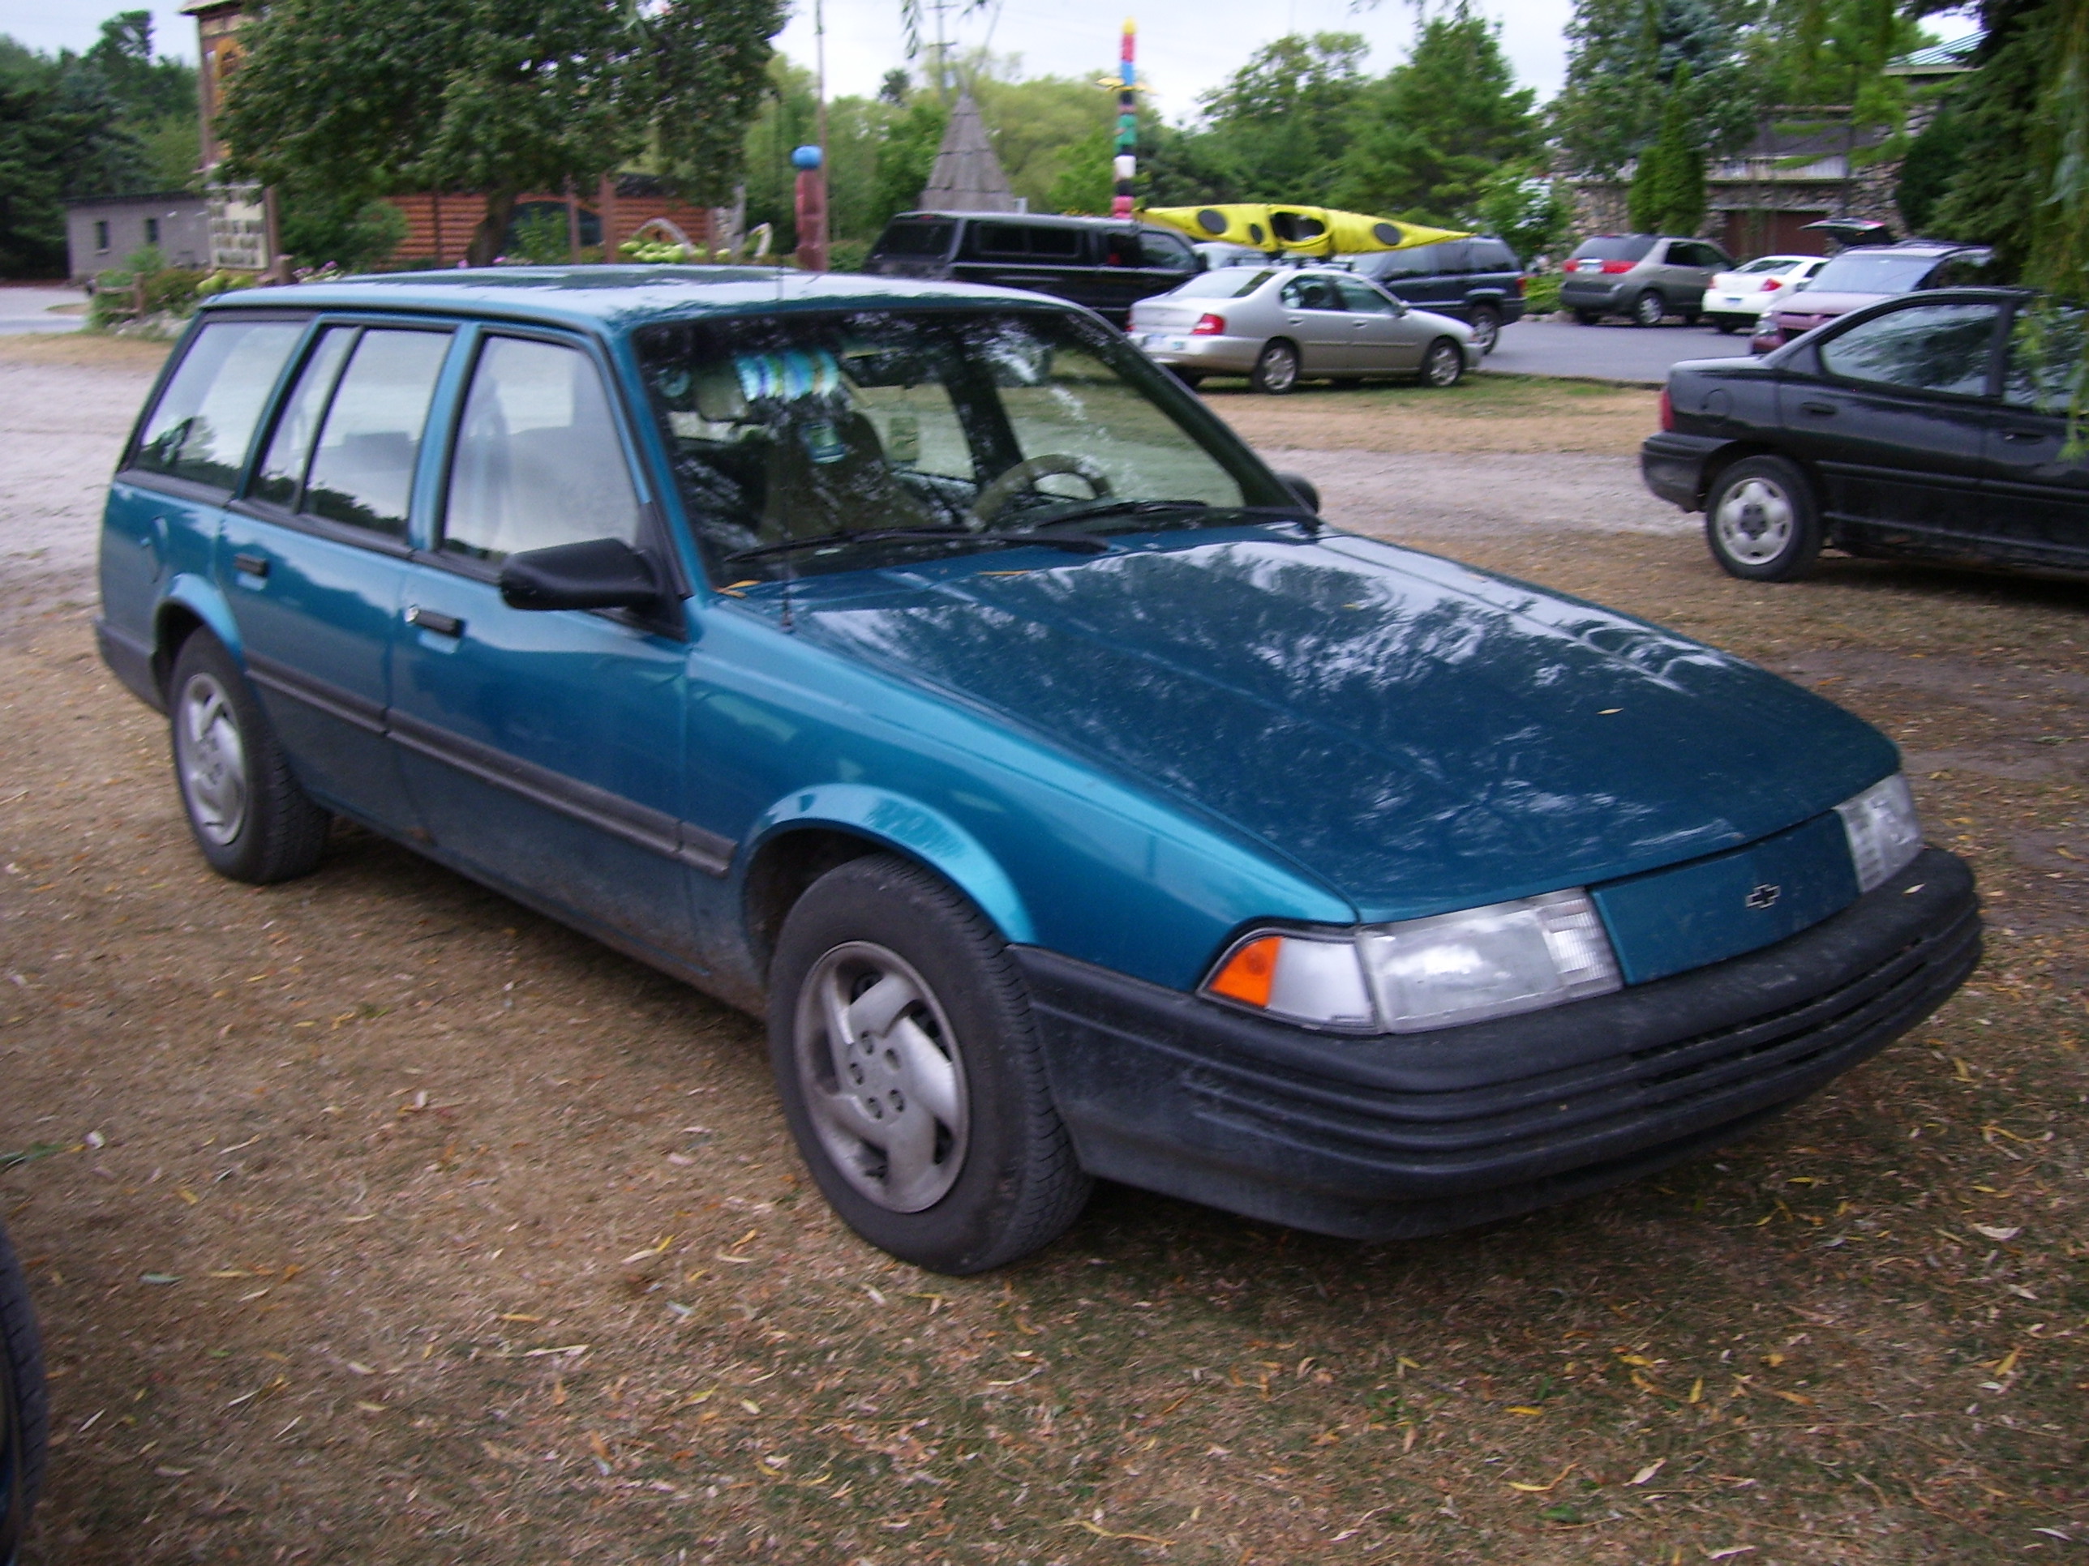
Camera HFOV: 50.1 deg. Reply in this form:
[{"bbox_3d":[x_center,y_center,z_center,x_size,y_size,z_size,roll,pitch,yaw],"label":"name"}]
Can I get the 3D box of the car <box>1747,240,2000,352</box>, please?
[{"bbox_3d":[11.425,-6.565,30.500,1.860,1.700,4.650,13,19,42],"label":"car"}]

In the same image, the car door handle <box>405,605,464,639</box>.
[{"bbox_3d":[-1.061,-0.284,3.881,0.035,0.038,0.165,-12,18,-38],"label":"car door handle"}]

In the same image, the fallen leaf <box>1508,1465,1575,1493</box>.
[{"bbox_3d":[0.587,0.814,2.616,0.092,0.012,0.032,-6,15,-23],"label":"fallen leaf"}]

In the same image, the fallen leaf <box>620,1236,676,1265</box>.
[{"bbox_3d":[-0.592,0.692,3.339,0.030,0.012,0.110,9,17,32],"label":"fallen leaf"}]

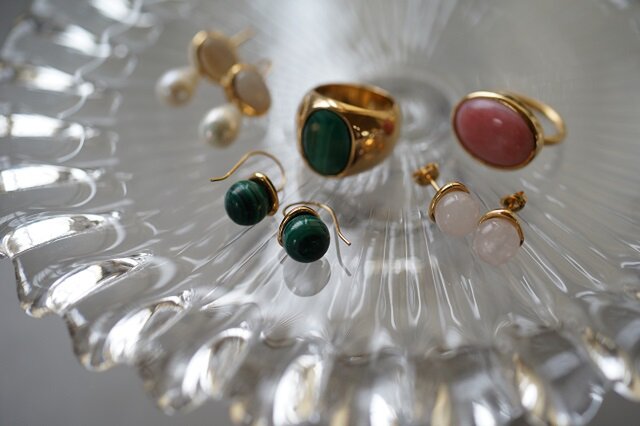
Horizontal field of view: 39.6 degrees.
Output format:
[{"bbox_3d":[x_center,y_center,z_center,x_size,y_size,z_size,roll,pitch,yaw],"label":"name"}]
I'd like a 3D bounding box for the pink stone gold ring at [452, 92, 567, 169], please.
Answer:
[{"bbox_3d":[0.041,-0.020,0.185,0.020,0.016,0.024,36,37,18],"label":"pink stone gold ring"}]

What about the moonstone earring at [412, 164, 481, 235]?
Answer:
[{"bbox_3d":[0.023,-0.003,0.166,0.009,0.009,0.018,-16,43,-17],"label":"moonstone earring"}]

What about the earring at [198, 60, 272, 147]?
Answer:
[{"bbox_3d":[-0.017,-0.022,0.186,0.010,0.010,0.020,28,70,16],"label":"earring"}]

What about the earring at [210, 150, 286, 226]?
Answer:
[{"bbox_3d":[-0.012,-0.005,0.166,0.014,0.009,0.013,-21,87,-23],"label":"earring"}]

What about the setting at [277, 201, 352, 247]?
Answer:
[{"bbox_3d":[-0.002,0.002,0.160,0.012,0.009,0.014,-13,43,-15],"label":"setting"}]

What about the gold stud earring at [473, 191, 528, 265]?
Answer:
[{"bbox_3d":[0.033,0.002,0.160,0.009,0.009,0.017,15,43,17],"label":"gold stud earring"}]

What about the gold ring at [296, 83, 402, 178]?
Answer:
[{"bbox_3d":[0.006,-0.018,0.181,0.021,0.016,0.021,21,35,20],"label":"gold ring"}]

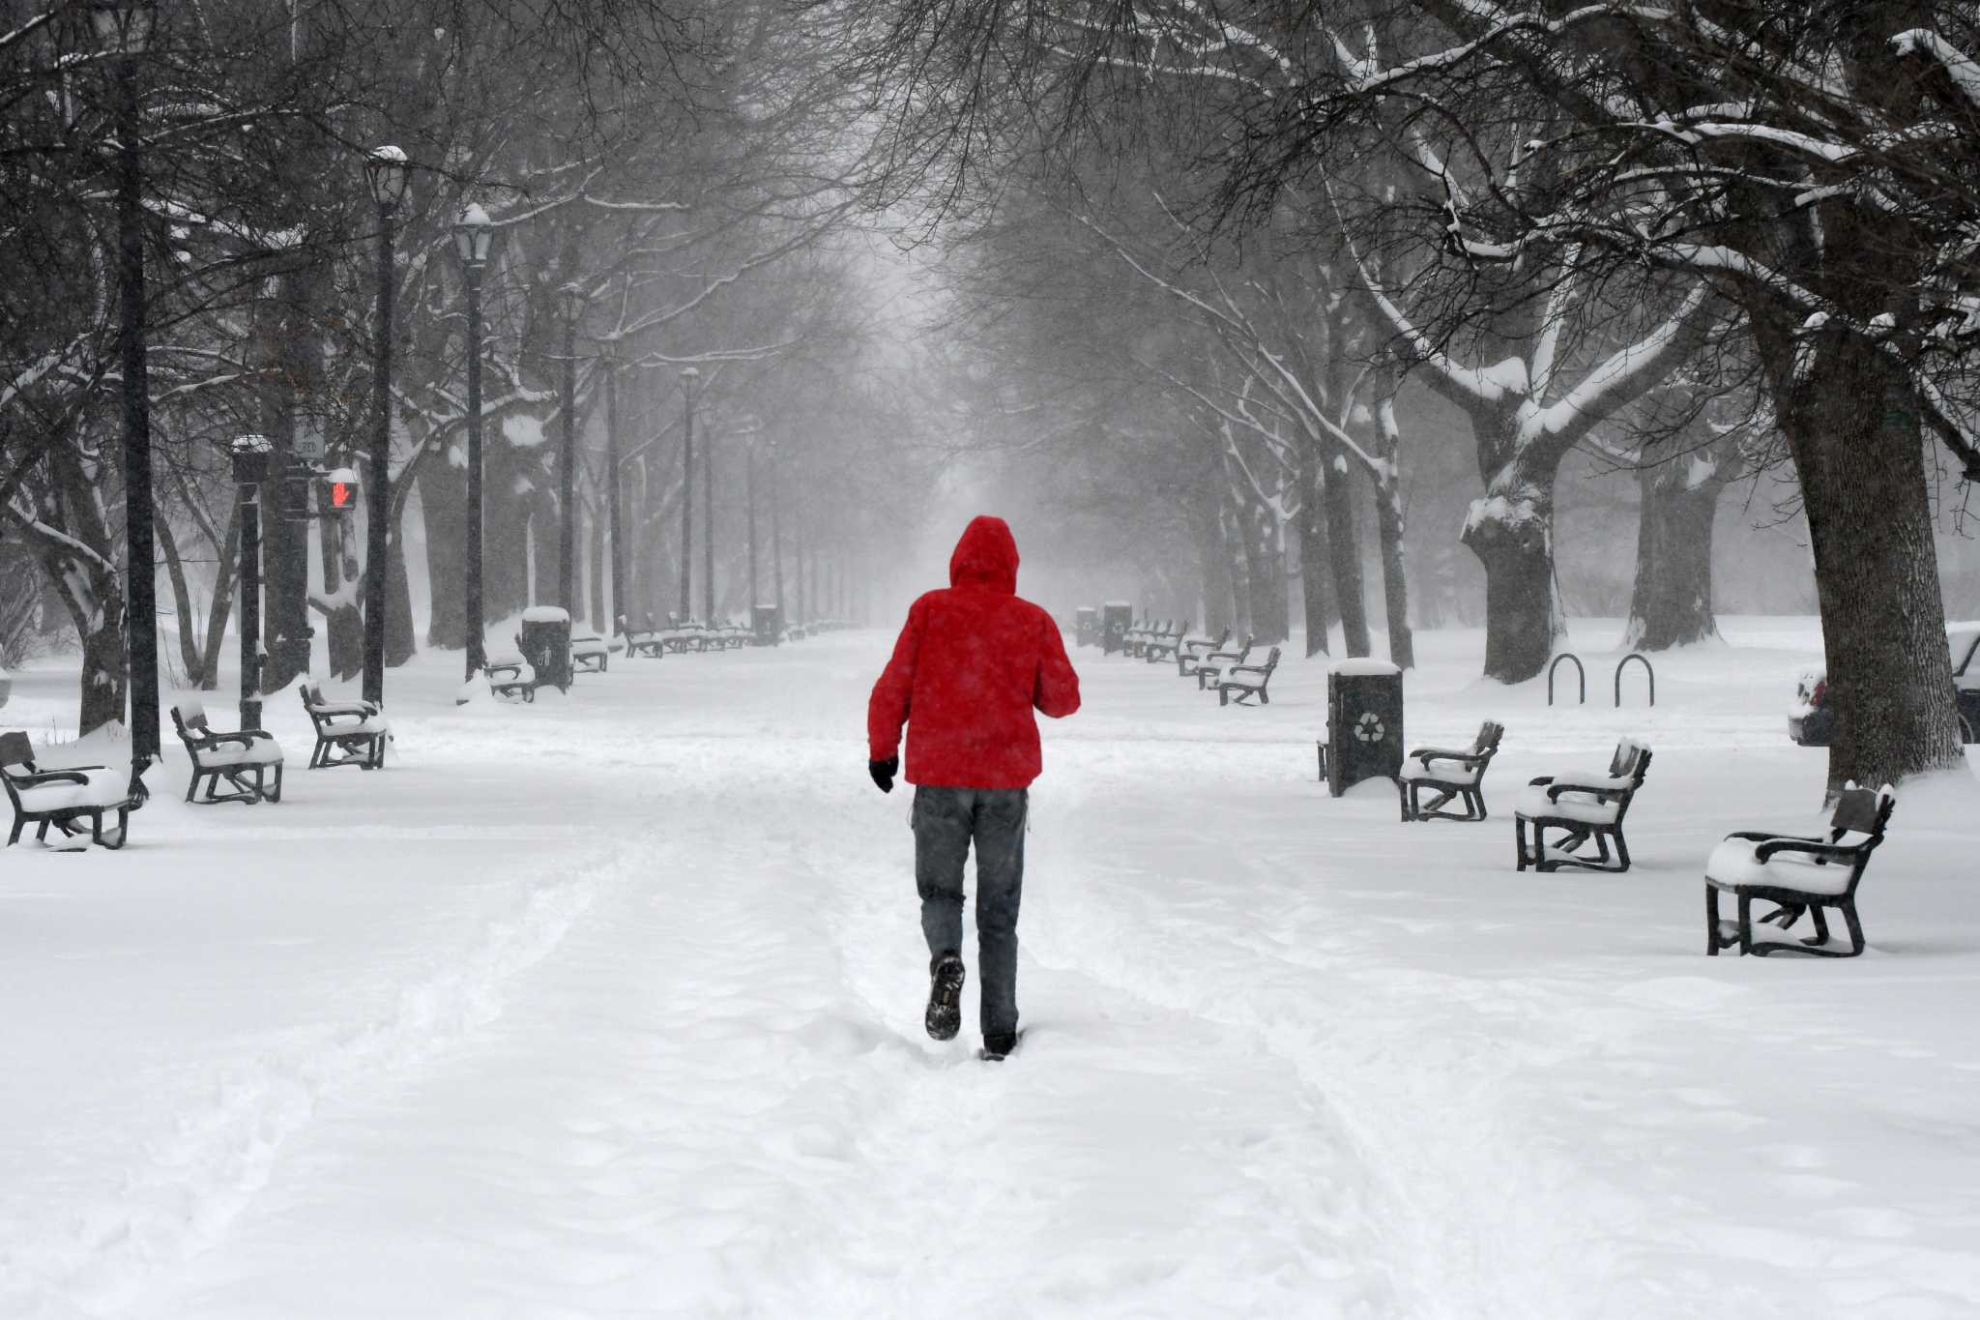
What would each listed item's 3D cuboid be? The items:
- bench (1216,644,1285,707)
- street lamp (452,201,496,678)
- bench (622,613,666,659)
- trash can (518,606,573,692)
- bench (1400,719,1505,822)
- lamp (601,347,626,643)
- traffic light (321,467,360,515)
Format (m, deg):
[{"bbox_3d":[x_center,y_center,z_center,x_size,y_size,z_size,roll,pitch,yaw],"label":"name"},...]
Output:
[{"bbox_3d":[3.131,0.216,98.000,0.700,0.800,1.700,0,0,0],"label":"bench"},{"bbox_3d":[-6.103,-2.532,95.500,0.480,5.795,0.480,0,0,0],"label":"street lamp"},{"bbox_3d":[-5.859,-0.353,136.700,0.680,0.800,1.550,0,0,0],"label":"bench"},{"bbox_3d":[-5.501,-0.105,100.000,0.570,1.090,0.570,0,0,0],"label":"trash can"},{"bbox_3d":[3.303,0.772,57.945,0.673,0.770,1.500,0,1,0],"label":"bench"},{"bbox_3d":[-7.268,-3.255,156.000,0.480,6.000,0.480,0,0,0],"label":"lamp"},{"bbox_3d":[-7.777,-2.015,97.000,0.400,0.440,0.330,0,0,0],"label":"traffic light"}]

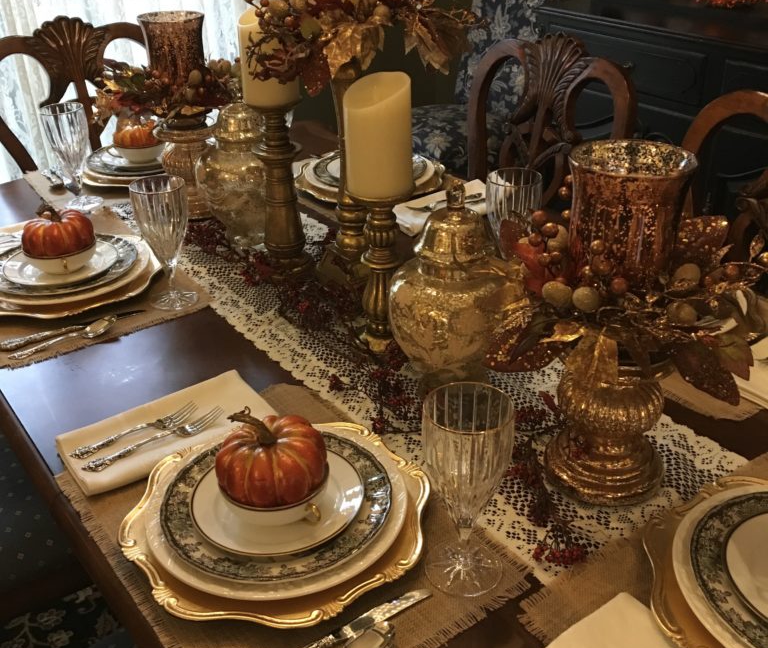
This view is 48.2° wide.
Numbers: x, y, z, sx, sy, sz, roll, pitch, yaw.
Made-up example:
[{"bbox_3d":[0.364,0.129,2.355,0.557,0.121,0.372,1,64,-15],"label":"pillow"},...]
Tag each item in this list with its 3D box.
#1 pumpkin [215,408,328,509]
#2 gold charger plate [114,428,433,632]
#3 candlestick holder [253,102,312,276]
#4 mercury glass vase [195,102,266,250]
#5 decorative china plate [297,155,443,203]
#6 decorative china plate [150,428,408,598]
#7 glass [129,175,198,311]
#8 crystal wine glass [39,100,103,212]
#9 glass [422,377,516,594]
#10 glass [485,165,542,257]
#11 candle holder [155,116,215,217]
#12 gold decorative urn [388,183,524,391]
[{"bbox_3d":[-0.116,0.134,0.897,0.114,0.100,0.114,-10,31,-14],"label":"pumpkin"},{"bbox_3d":[-0.115,0.204,0.924,0.326,0.022,0.326,-1,30,1],"label":"gold charger plate"},{"bbox_3d":[-0.175,-0.238,1.463,0.106,0.298,0.106,-1,30,1],"label":"candlestick holder"},{"bbox_3d":[-0.248,-0.275,1.511,0.173,0.275,0.173,-1,30,1],"label":"mercury glass vase"},{"bbox_3d":[-0.028,-0.313,1.812,0.322,0.034,0.322,-1,30,1],"label":"decorative china plate"},{"bbox_3d":[-0.112,0.198,0.921,0.275,0.025,0.275,-1,30,1],"label":"decorative china plate"},{"bbox_3d":[-0.345,-0.126,1.370,0.083,0.204,0.083,-22,35,-31],"label":"glass"},{"bbox_3d":[-0.615,-0.329,1.700,0.084,0.194,0.084,-1,30,1],"label":"crystal wine glass"},{"bbox_3d":[0.080,0.164,0.835,0.083,0.204,0.083,-1,30,1],"label":"glass"},{"bbox_3d":[0.201,-0.134,1.352,0.083,0.204,0.083,-1,30,1],"label":"glass"},{"bbox_3d":[-0.381,-0.305,1.686,0.136,0.159,0.136,-1,30,1],"label":"candle holder"},{"bbox_3d":[0.094,-0.050,1.135,0.177,0.278,0.177,-1,30,1],"label":"gold decorative urn"}]

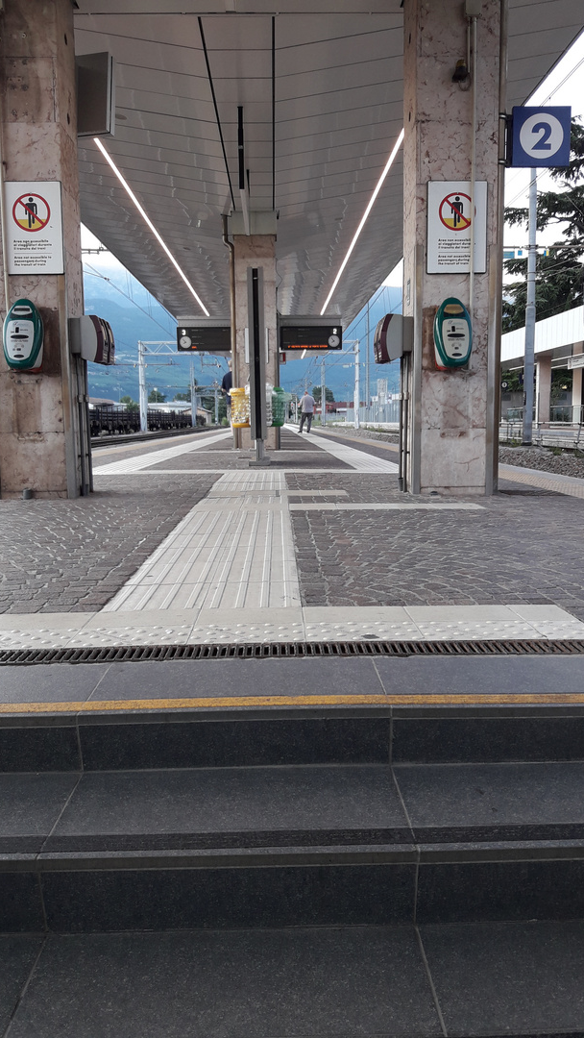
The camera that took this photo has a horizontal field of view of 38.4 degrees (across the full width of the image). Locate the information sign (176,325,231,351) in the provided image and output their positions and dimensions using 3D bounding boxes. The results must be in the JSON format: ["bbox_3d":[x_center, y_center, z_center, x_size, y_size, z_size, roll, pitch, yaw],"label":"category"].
[{"bbox_3d":[-1.837,-3.958,18.547,1.356,0.518,0.250,-1,7,-1],"label":"information sign"}]

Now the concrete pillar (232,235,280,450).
[{"bbox_3d":[-0.685,-3.431,16.576,0.886,4.069,0.600,-1,7,-1],"label":"concrete pillar"}]

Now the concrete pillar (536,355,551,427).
[{"bbox_3d":[12.061,-6.099,40.350,0.630,3.480,0.480,-1,7,-1],"label":"concrete pillar"}]

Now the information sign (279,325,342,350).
[{"bbox_3d":[0.433,-3.989,18.591,1.360,0.519,0.250,-1,7,-1],"label":"information sign"}]

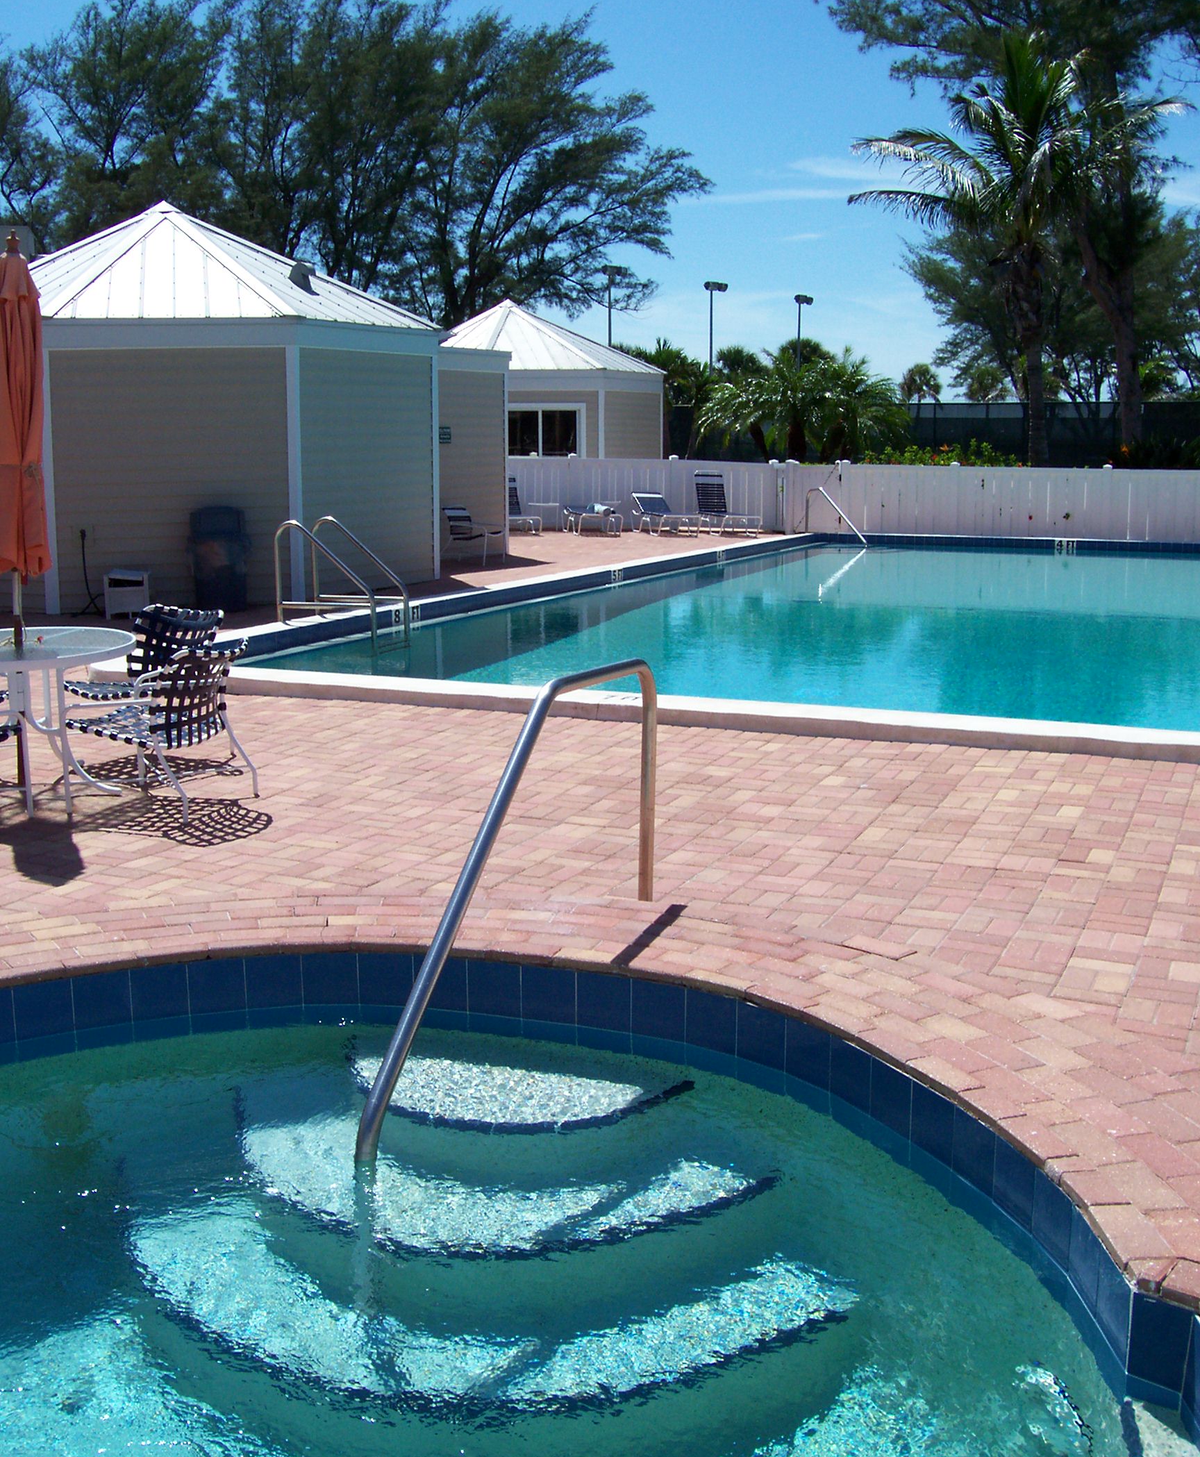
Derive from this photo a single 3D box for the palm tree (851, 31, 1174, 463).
[{"bbox_3d":[6.920,-7.371,26.064,5.400,7.772,5.200,3,12,14],"label":"palm tree"}]

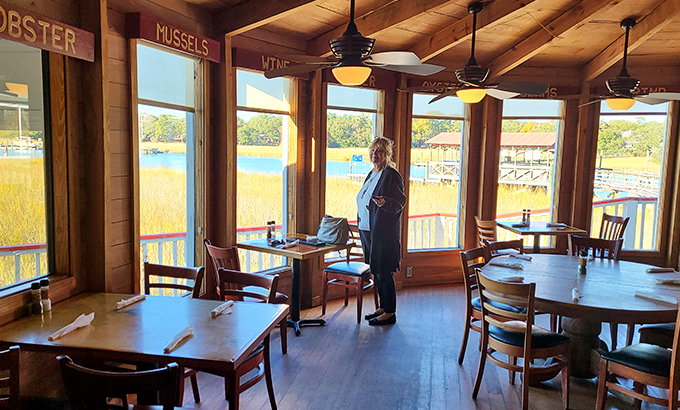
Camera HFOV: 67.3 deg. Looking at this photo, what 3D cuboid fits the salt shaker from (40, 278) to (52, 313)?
[{"bbox_3d":[-1.460,0.446,2.535,0.046,0.155,0.046,1,6,0],"label":"salt shaker"}]

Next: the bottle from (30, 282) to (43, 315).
[{"bbox_3d":[-1.494,0.455,2.522,0.052,0.155,0.052,-2,7,-31],"label":"bottle"}]

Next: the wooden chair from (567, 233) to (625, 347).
[{"bbox_3d":[2.173,0.735,4.459,0.440,0.880,0.480,5,7,32],"label":"wooden chair"}]

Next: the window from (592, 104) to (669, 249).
[{"bbox_3d":[3.492,-0.323,6.214,0.796,1.813,0.100,1,6,-2],"label":"window"}]

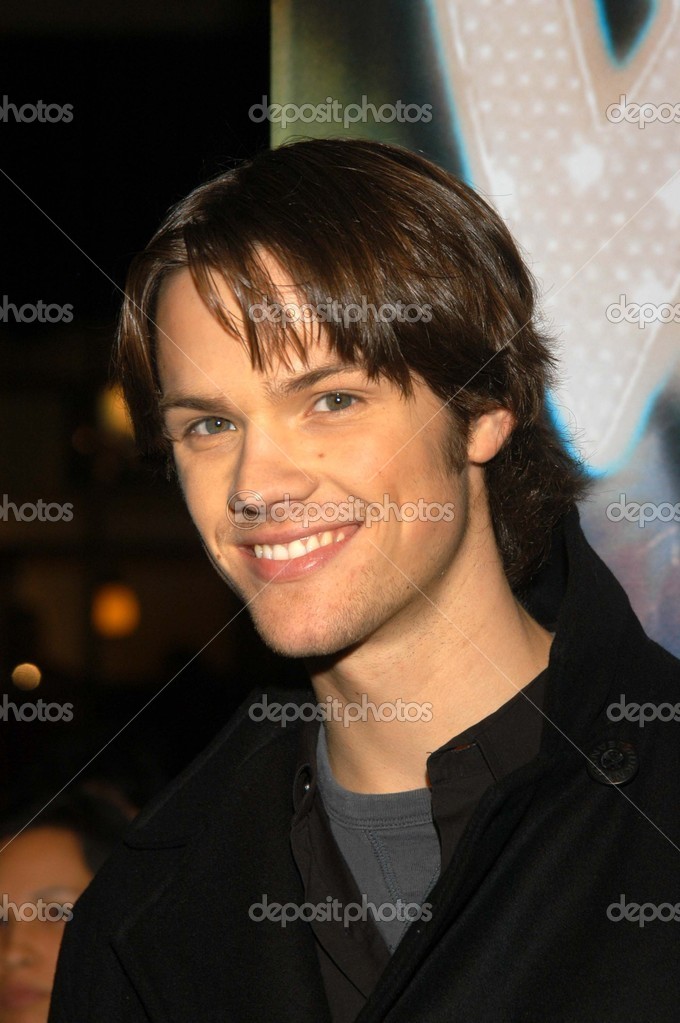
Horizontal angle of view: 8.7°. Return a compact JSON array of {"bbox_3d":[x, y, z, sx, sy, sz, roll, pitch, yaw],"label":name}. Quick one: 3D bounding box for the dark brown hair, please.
[{"bbox_3d":[0.003,-0.068,2.270,0.205,0.240,0.240,-9,-1,24],"label":"dark brown hair"}]

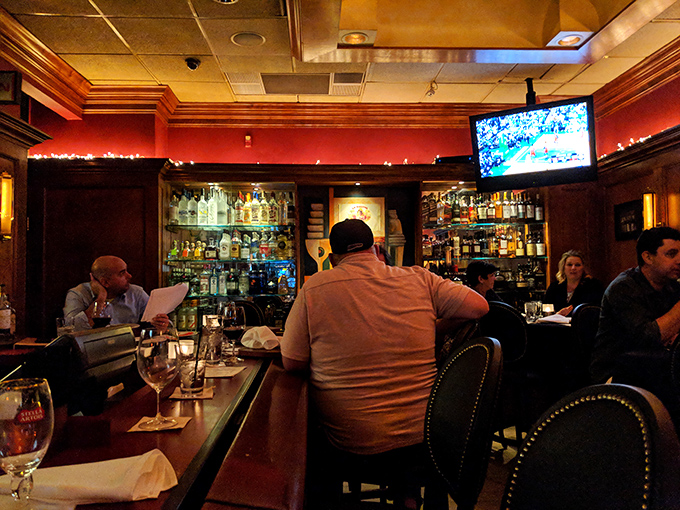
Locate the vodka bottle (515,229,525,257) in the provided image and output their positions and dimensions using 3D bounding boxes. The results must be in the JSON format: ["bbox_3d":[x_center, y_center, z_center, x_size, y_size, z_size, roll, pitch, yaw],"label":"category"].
[{"bbox_3d":[1.768,-0.118,5.210,0.084,0.280,0.082,-1,-2,-2],"label":"vodka bottle"}]

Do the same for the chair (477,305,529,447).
[{"bbox_3d":[1.320,0.975,4.142,0.470,1.220,0.540,-2,-3,34],"label":"chair"}]

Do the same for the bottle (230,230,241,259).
[{"bbox_3d":[-1.006,-0.097,5.120,0.088,0.280,0.084,-1,-2,-2],"label":"bottle"}]

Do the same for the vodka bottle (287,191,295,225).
[{"bbox_3d":[-0.478,-0.448,5.147,0.080,0.315,0.080,-1,-1,-3],"label":"vodka bottle"}]

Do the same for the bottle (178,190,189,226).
[{"bbox_3d":[-1.505,-0.457,5.100,0.086,0.343,0.086,-1,-2,-2],"label":"bottle"}]

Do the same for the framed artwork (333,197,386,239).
[{"bbox_3d":[0.191,-0.356,5.320,0.510,0.440,0.035,0,-2,-3],"label":"framed artwork"}]

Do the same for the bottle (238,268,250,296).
[{"bbox_3d":[-0.918,0.271,5.108,0.098,0.260,0.085,-1,-1,-3],"label":"bottle"}]

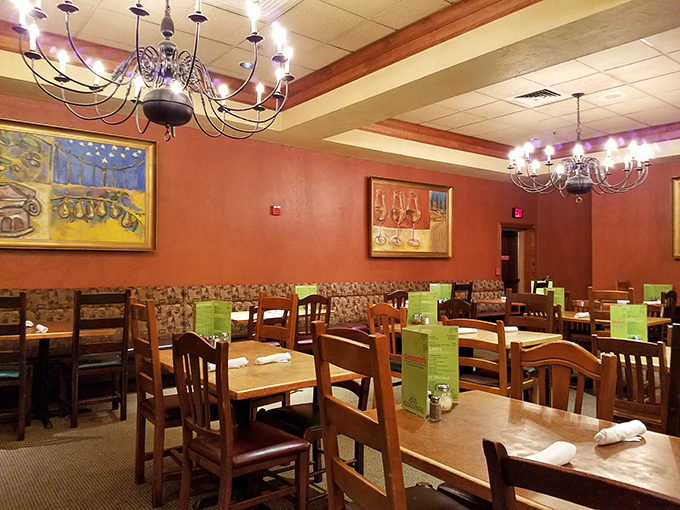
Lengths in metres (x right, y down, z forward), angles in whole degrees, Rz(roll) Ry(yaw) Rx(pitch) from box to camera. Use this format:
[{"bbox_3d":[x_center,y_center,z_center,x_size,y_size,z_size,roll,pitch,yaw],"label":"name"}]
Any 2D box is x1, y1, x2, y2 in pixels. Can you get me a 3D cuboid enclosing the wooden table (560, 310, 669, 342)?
[{"bbox_3d":[2.500,0.975,5.050,0.660,0.750,1.220,0,0,-36],"label":"wooden table"}]

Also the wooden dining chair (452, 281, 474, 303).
[{"bbox_3d":[1.150,0.822,5.500,0.480,1.060,0.430,0,0,44],"label":"wooden dining chair"}]

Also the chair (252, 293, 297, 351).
[{"bbox_3d":[-0.590,0.801,3.445,0.480,1.075,0.420,1,-2,-44],"label":"chair"}]

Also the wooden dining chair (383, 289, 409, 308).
[{"bbox_3d":[0.544,0.928,6.123,0.450,0.950,0.480,1,-2,-36],"label":"wooden dining chair"}]

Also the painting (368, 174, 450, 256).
[{"bbox_3d":[1.208,-0.562,8.335,1.789,1.231,0.060,1,-2,-35],"label":"painting"}]

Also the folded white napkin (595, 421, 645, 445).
[{"bbox_3d":[0.852,0.535,1.540,0.200,0.042,0.055,0,0,-28],"label":"folded white napkin"}]

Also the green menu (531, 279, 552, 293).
[{"bbox_3d":[3.279,0.573,8.300,0.330,0.280,0.100,-1,-2,27],"label":"green menu"}]

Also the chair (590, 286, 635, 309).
[{"bbox_3d":[2.608,0.834,4.697,0.480,1.075,0.420,1,-2,-35],"label":"chair"}]

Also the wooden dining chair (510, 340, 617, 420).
[{"bbox_3d":[0.689,0.824,1.915,0.480,0.950,0.450,1,-2,-36],"label":"wooden dining chair"}]

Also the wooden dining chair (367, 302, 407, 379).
[{"bbox_3d":[0.526,0.865,3.986,0.480,0.975,0.420,1,-2,-35],"label":"wooden dining chair"}]

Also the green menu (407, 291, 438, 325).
[{"bbox_3d":[0.747,0.476,4.620,0.310,0.280,0.100,1,-2,-20],"label":"green menu"}]

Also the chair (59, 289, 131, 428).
[{"bbox_3d":[-2.012,0.817,4.213,0.450,1.066,0.480,1,-2,-36],"label":"chair"}]

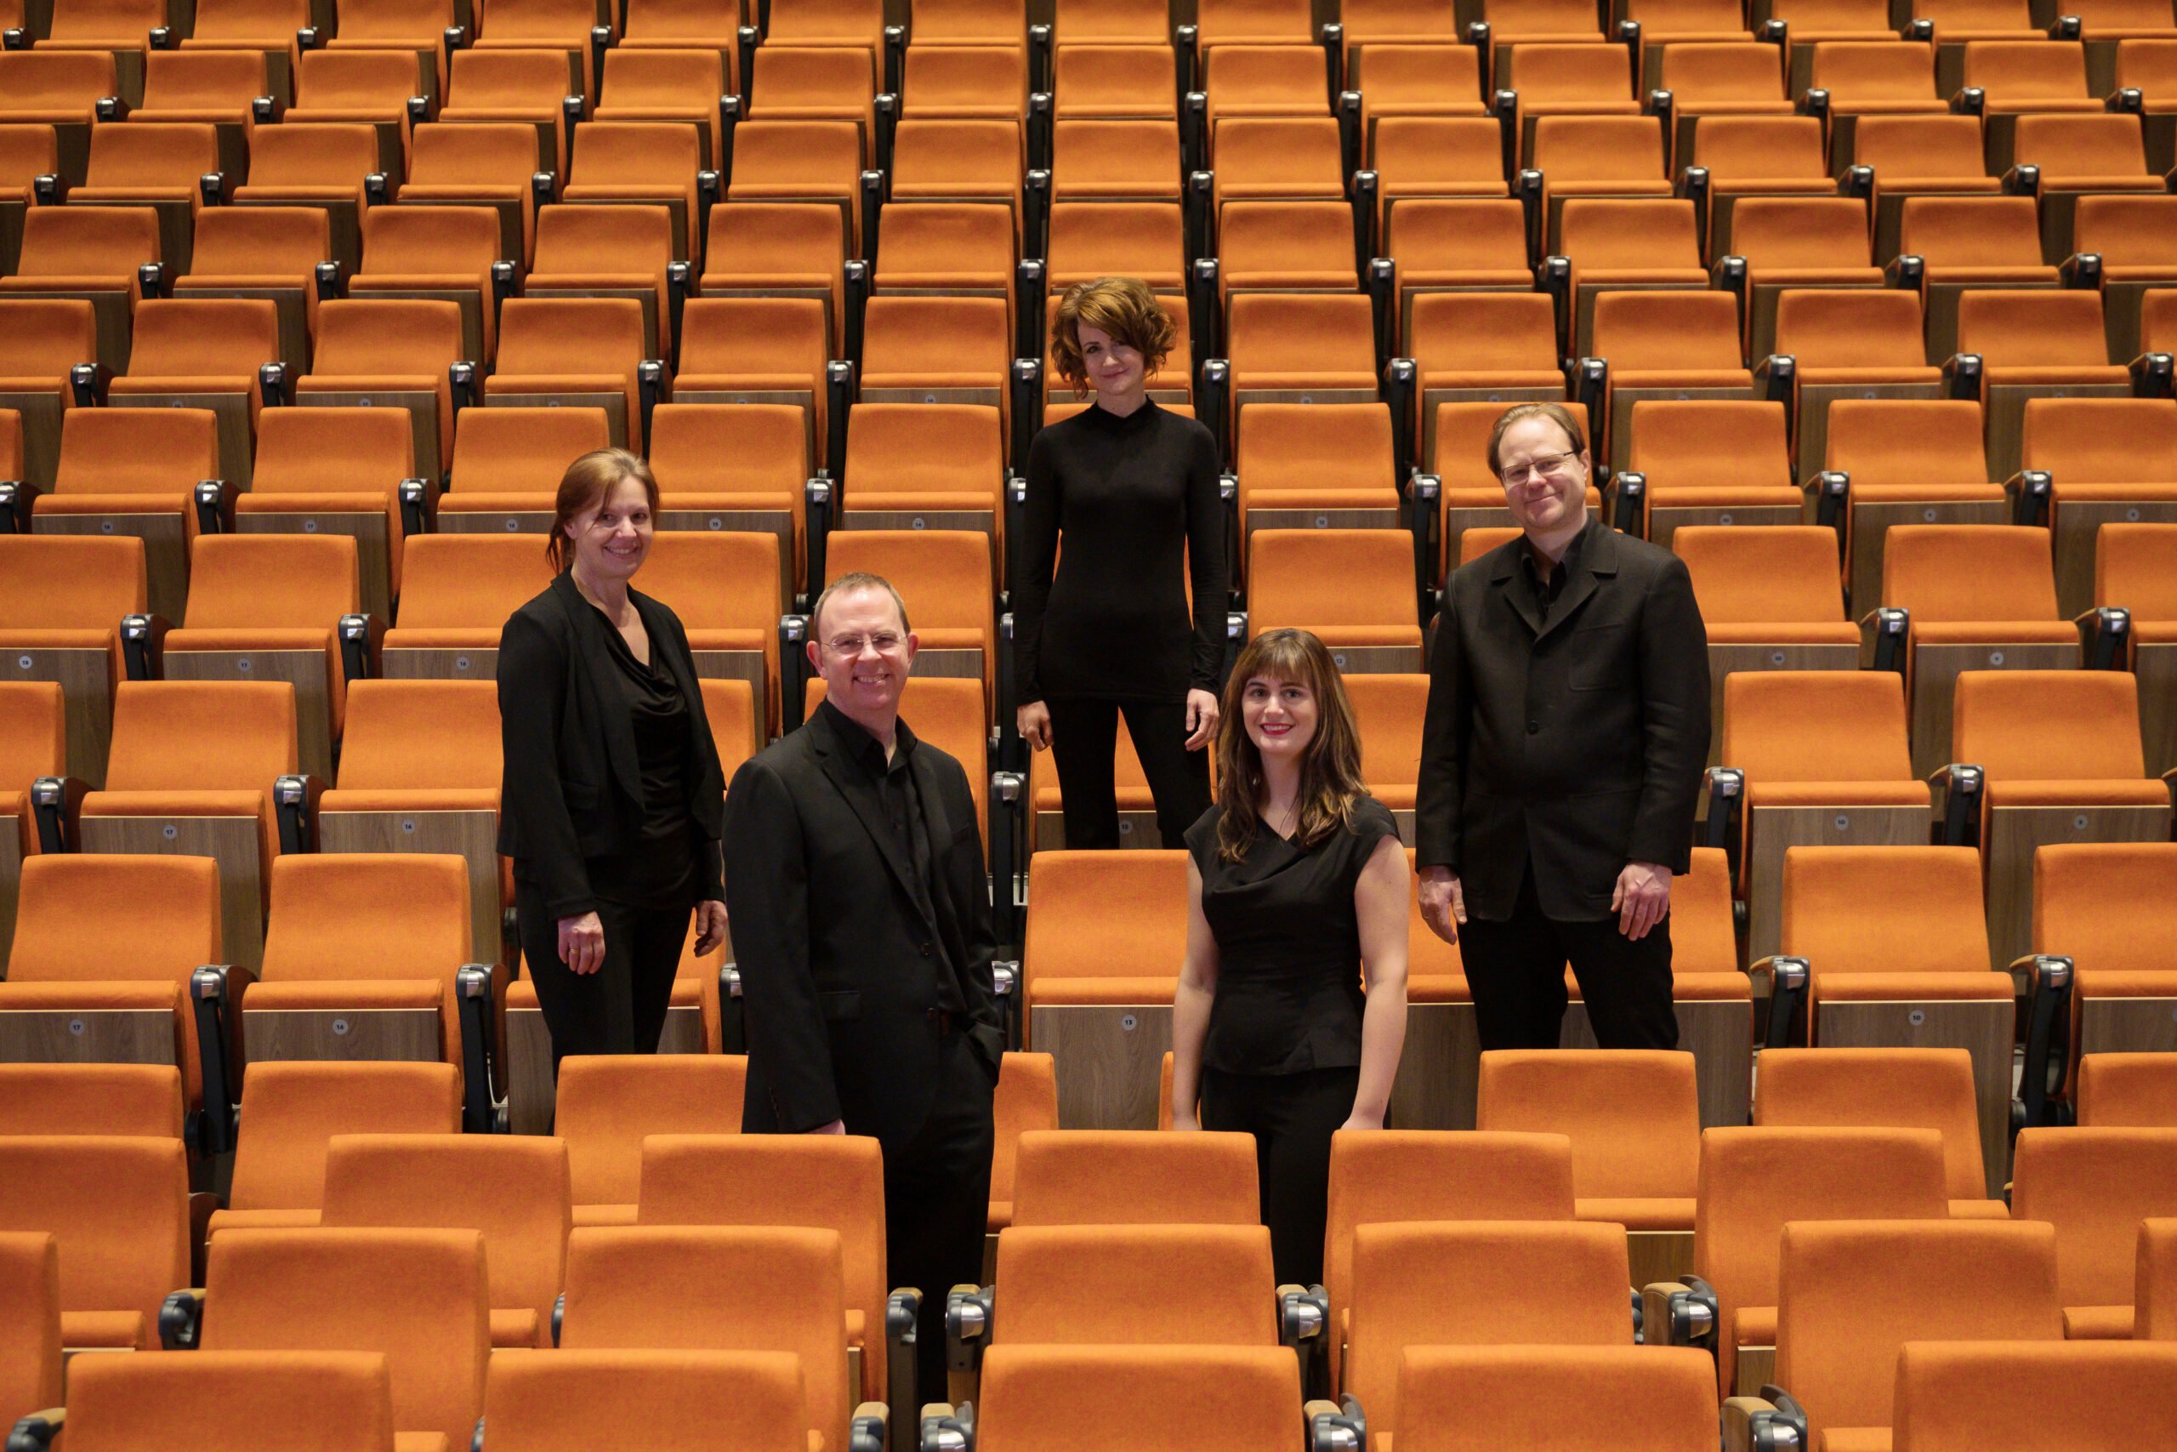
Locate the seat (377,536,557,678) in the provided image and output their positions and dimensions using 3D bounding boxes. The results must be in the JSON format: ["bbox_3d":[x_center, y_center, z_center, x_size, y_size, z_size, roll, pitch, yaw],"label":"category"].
[{"bbox_3d":[-1.497,-0.077,11.241,0.550,0.820,0.530,0,4,0],"label":"seat"}]

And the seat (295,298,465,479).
[{"bbox_3d":[-2.101,-0.855,13.516,0.475,0.830,0.510,0,3,0],"label":"seat"}]

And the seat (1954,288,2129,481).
[{"bbox_3d":[2.844,-0.883,13.516,0.475,0.830,0.510,0,3,0],"label":"seat"}]

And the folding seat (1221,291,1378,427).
[{"bbox_3d":[0.629,-0.878,13.242,0.530,0.770,0.500,0,3,0],"label":"folding seat"}]

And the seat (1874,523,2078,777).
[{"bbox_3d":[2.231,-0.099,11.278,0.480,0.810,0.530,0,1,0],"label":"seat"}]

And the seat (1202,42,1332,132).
[{"bbox_3d":[0.597,-1.983,15.811,0.550,0.820,0.530,0,4,0],"label":"seat"}]

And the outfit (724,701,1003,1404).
[{"bbox_3d":[-0.408,0.714,8.342,0.530,1.520,0.340,-3,4,-36],"label":"outfit"}]

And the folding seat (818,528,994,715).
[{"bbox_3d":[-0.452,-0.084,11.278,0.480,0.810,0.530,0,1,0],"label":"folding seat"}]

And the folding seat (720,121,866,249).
[{"bbox_3d":[-1.000,-1.644,15.426,0.475,0.830,0.510,0,3,0],"label":"folding seat"}]

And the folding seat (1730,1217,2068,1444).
[{"bbox_3d":[1.238,1.157,6.671,0.550,0.820,0.530,0,4,0],"label":"folding seat"}]

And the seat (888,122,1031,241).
[{"bbox_3d":[-0.436,-1.599,14.897,0.550,0.820,0.530,0,4,0],"label":"seat"}]

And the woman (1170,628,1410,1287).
[{"bbox_3d":[0.370,0.675,8.390,0.450,1.710,0.300,0,4,12],"label":"woman"}]

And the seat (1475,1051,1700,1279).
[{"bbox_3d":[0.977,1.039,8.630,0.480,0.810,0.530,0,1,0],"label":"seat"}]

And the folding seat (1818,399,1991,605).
[{"bbox_3d":[2.193,-0.472,12.155,0.550,0.820,0.530,0,4,0],"label":"folding seat"}]

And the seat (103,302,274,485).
[{"bbox_3d":[-2.609,-0.868,13.242,0.530,0.770,0.500,0,3,0],"label":"seat"}]

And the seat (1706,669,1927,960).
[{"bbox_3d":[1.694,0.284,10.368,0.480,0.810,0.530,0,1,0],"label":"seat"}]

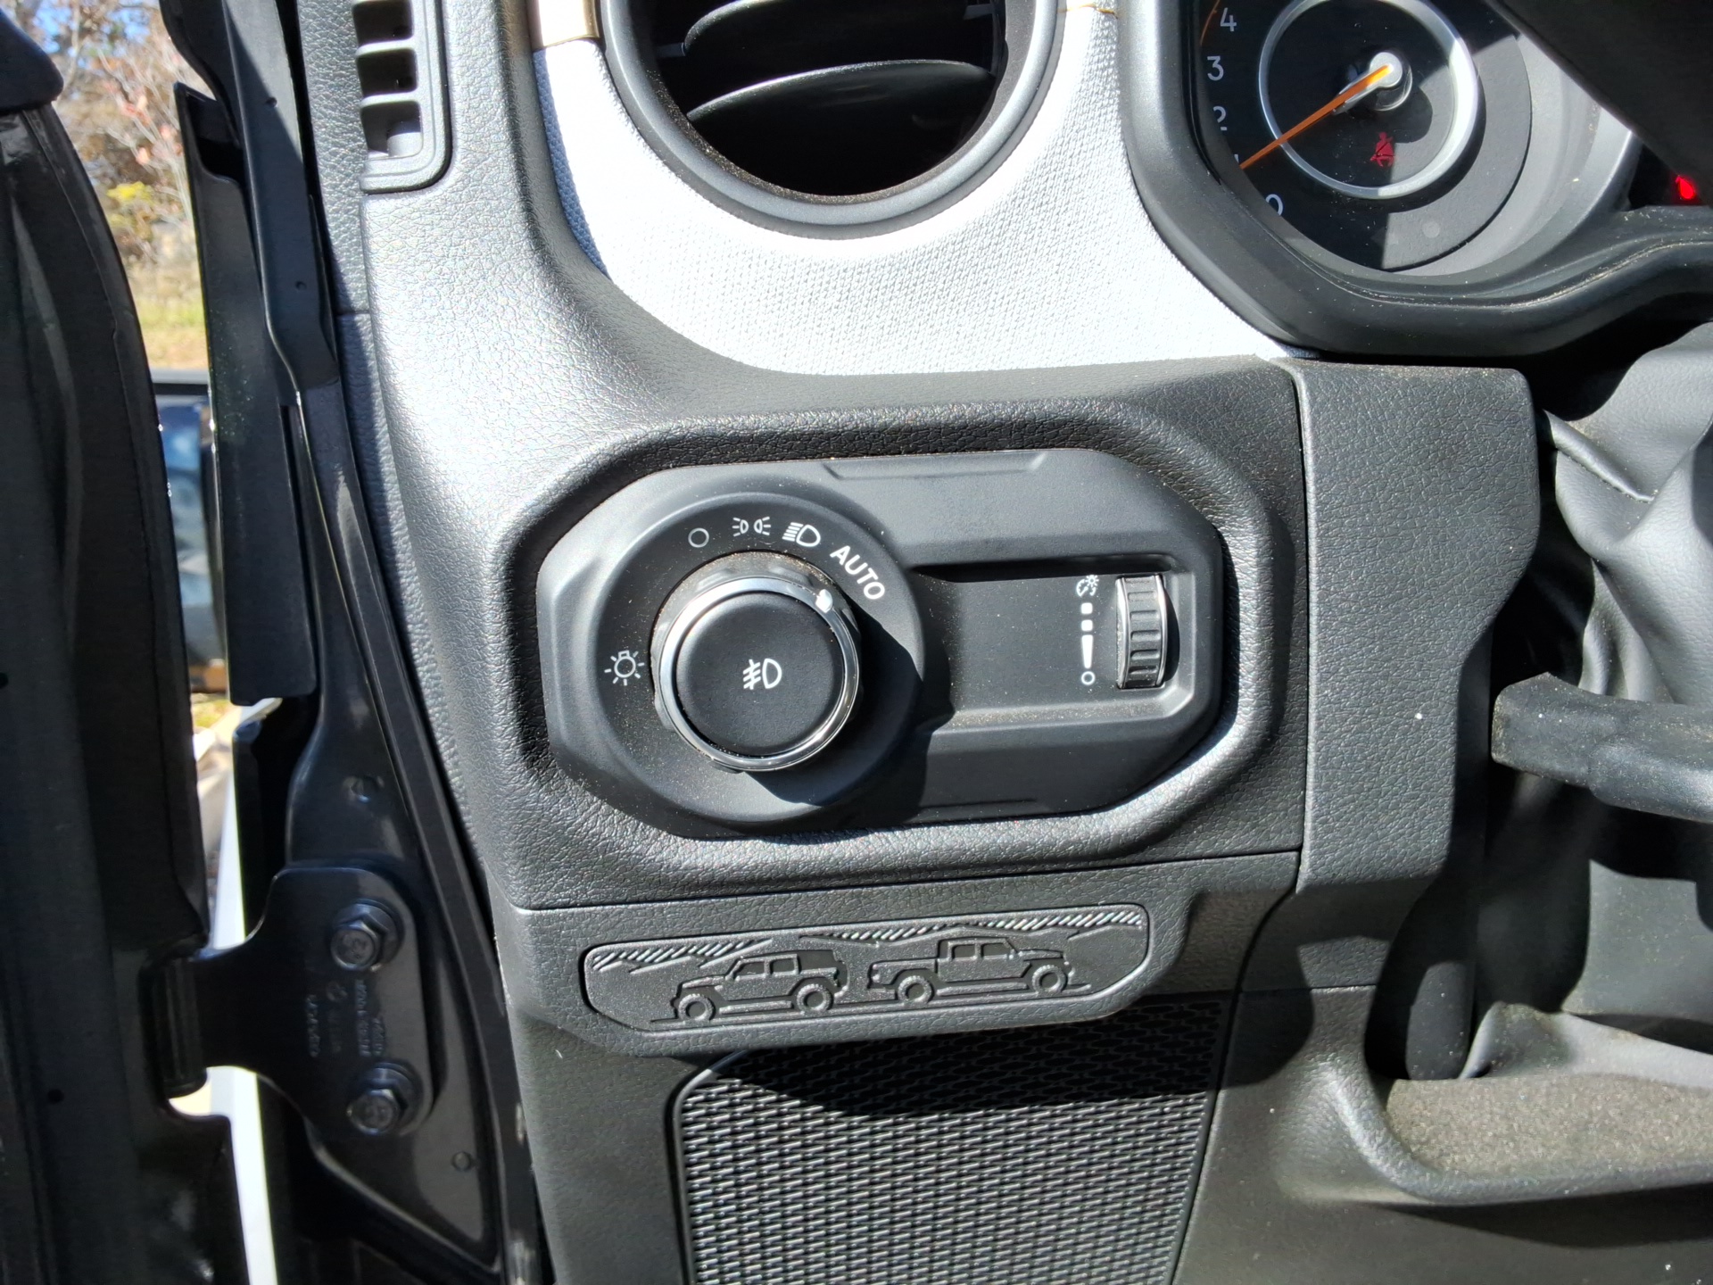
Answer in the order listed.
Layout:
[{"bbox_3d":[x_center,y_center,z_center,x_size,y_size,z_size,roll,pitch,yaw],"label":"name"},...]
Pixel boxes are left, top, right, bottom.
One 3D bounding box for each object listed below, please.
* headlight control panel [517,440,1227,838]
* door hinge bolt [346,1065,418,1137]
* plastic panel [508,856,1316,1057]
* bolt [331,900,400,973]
[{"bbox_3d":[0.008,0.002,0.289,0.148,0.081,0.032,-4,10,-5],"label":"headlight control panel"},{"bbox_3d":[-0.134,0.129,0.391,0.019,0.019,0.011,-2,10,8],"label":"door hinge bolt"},{"bbox_3d":[0.011,0.063,0.313,0.172,0.043,0.032,-4,10,-5],"label":"plastic panel"},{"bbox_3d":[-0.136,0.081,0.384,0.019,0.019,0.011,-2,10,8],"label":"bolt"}]

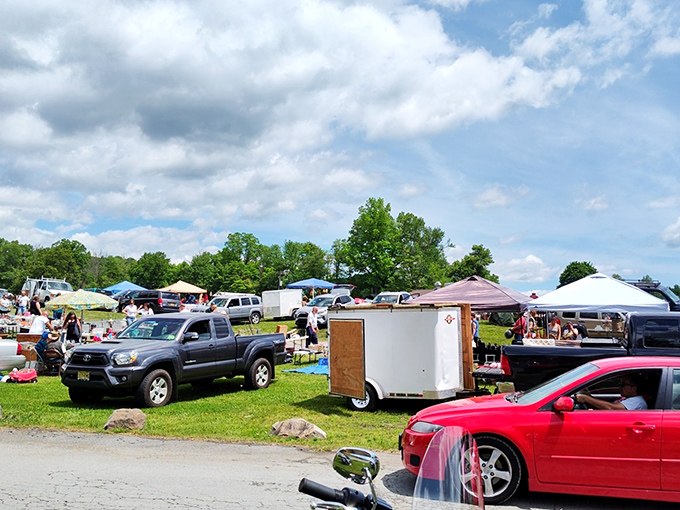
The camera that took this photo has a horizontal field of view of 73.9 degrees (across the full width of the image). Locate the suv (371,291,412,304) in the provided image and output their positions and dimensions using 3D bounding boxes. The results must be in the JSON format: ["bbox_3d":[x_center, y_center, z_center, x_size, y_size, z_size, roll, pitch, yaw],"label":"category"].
[{"bbox_3d":[2.906,3.039,26.000,1.900,1.760,4.700,-4,-9,28],"label":"suv"}]

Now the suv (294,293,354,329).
[{"bbox_3d":[-0.550,2.870,23.500,1.850,1.690,4.600,-2,-4,22],"label":"suv"}]

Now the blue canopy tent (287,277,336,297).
[{"bbox_3d":[-2.228,3.317,37.000,3.050,2.800,3.050,-7,-11,45],"label":"blue canopy tent"}]

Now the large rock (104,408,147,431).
[{"bbox_3d":[-3.316,2.556,7.000,0.600,0.320,0.460,4,-9,-22],"label":"large rock"}]

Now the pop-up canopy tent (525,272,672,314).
[{"bbox_3d":[7.100,1.860,12.450,3.050,2.750,3.050,-4,-10,27],"label":"pop-up canopy tent"}]

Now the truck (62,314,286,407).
[{"bbox_3d":[-3.250,2.210,9.930,1.900,1.780,5.290,-4,-11,23],"label":"truck"}]

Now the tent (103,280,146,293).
[{"bbox_3d":[-18.400,3.700,39.000,3.200,2.800,3.200,1,-5,-12],"label":"tent"}]

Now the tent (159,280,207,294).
[{"bbox_3d":[-12.400,3.430,35.600,3.150,2.800,3.150,1,-5,-6],"label":"tent"}]

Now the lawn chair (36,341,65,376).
[{"bbox_3d":[-7.900,2.840,12.350,0.660,0.900,0.650,1,-9,-7],"label":"lawn chair"}]

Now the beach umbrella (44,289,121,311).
[{"bbox_3d":[-8.500,2.320,14.900,2.130,2.250,2.130,1,-8,0],"label":"beach umbrella"}]

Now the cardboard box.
[{"bbox_3d":[-9.050,2.800,13.100,0.550,0.500,0.450,3,-9,-18],"label":"cardboard box"}]

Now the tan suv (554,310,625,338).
[{"bbox_3d":[11.450,3.000,19.800,4.550,1.800,1.860,-2,-6,17],"label":"tan suv"}]

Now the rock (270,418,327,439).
[{"bbox_3d":[-0.634,2.650,6.900,0.840,0.310,0.500,1,-8,0],"label":"rock"}]

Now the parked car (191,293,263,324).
[{"bbox_3d":[-6.300,3.080,25.200,1.780,1.670,4.420,-5,-8,36],"label":"parked car"}]

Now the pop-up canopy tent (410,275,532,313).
[{"bbox_3d":[3.868,2.017,12.844,3.050,2.850,3.050,-5,-10,33],"label":"pop-up canopy tent"}]

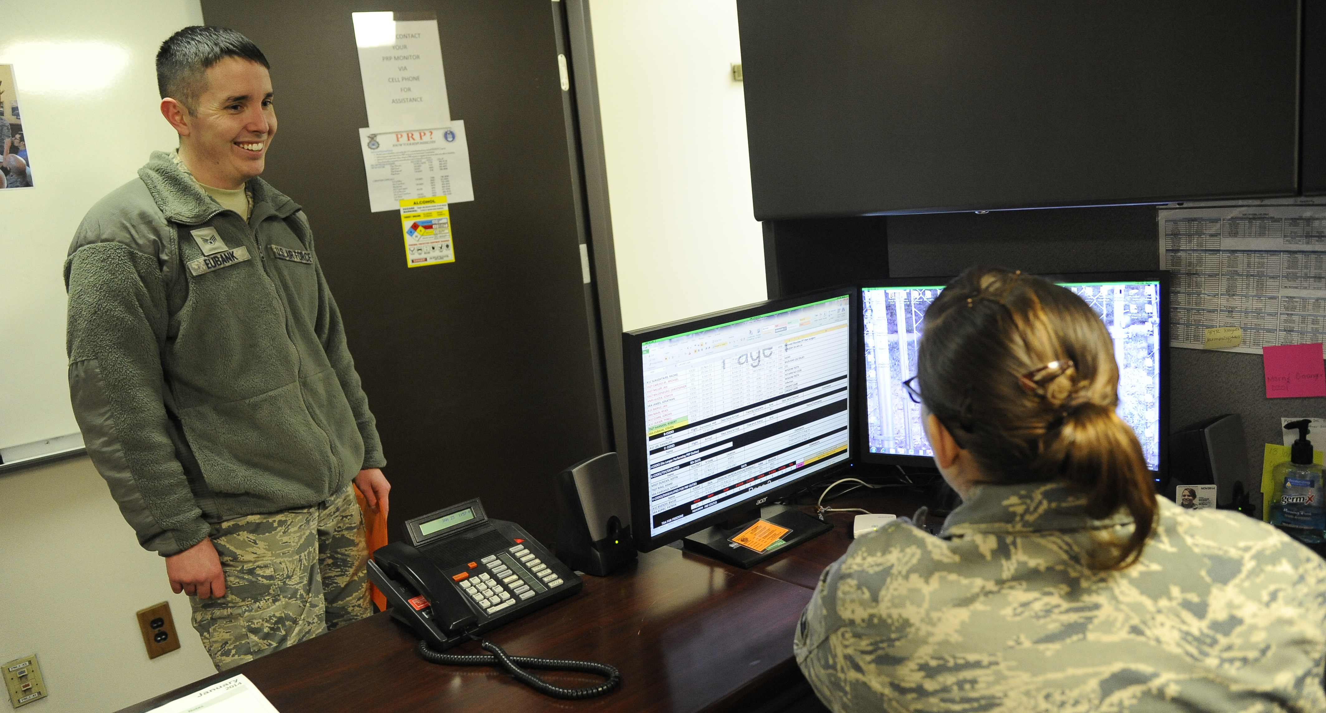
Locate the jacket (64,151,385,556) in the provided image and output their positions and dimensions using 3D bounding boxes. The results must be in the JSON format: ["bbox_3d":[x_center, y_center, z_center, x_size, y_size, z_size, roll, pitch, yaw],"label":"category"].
[{"bbox_3d":[-0.725,0.001,1.480,0.330,0.680,0.500,-1,12,23],"label":"jacket"}]

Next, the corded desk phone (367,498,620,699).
[{"bbox_3d":[-0.219,0.333,1.287,0.265,0.125,0.420,-14,14,-36],"label":"corded desk phone"}]

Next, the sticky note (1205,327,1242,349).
[{"bbox_3d":[0.856,-0.028,1.349,0.006,0.032,0.050,-14,14,-36],"label":"sticky note"}]

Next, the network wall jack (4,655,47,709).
[{"bbox_3d":[-1.568,0.799,2.172,0.070,0.116,0.010,-14,14,-36],"label":"network wall jack"}]

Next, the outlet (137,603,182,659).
[{"bbox_3d":[-1.335,0.726,2.341,0.075,0.130,0.012,-14,14,-36],"label":"outlet"}]

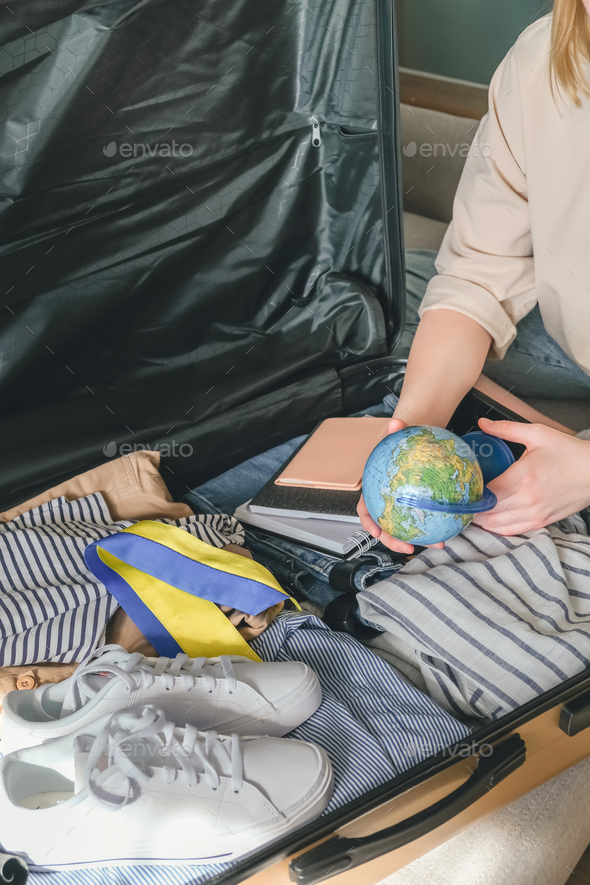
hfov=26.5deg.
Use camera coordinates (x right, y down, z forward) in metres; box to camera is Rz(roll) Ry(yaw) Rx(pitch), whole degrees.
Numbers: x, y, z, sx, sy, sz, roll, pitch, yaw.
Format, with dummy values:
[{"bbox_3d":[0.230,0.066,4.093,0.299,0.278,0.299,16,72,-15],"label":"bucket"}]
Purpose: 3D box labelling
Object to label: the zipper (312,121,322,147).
[{"bbox_3d":[0.024,-0.337,1.370,0.009,0.028,0.005,-14,35,-18],"label":"zipper"}]

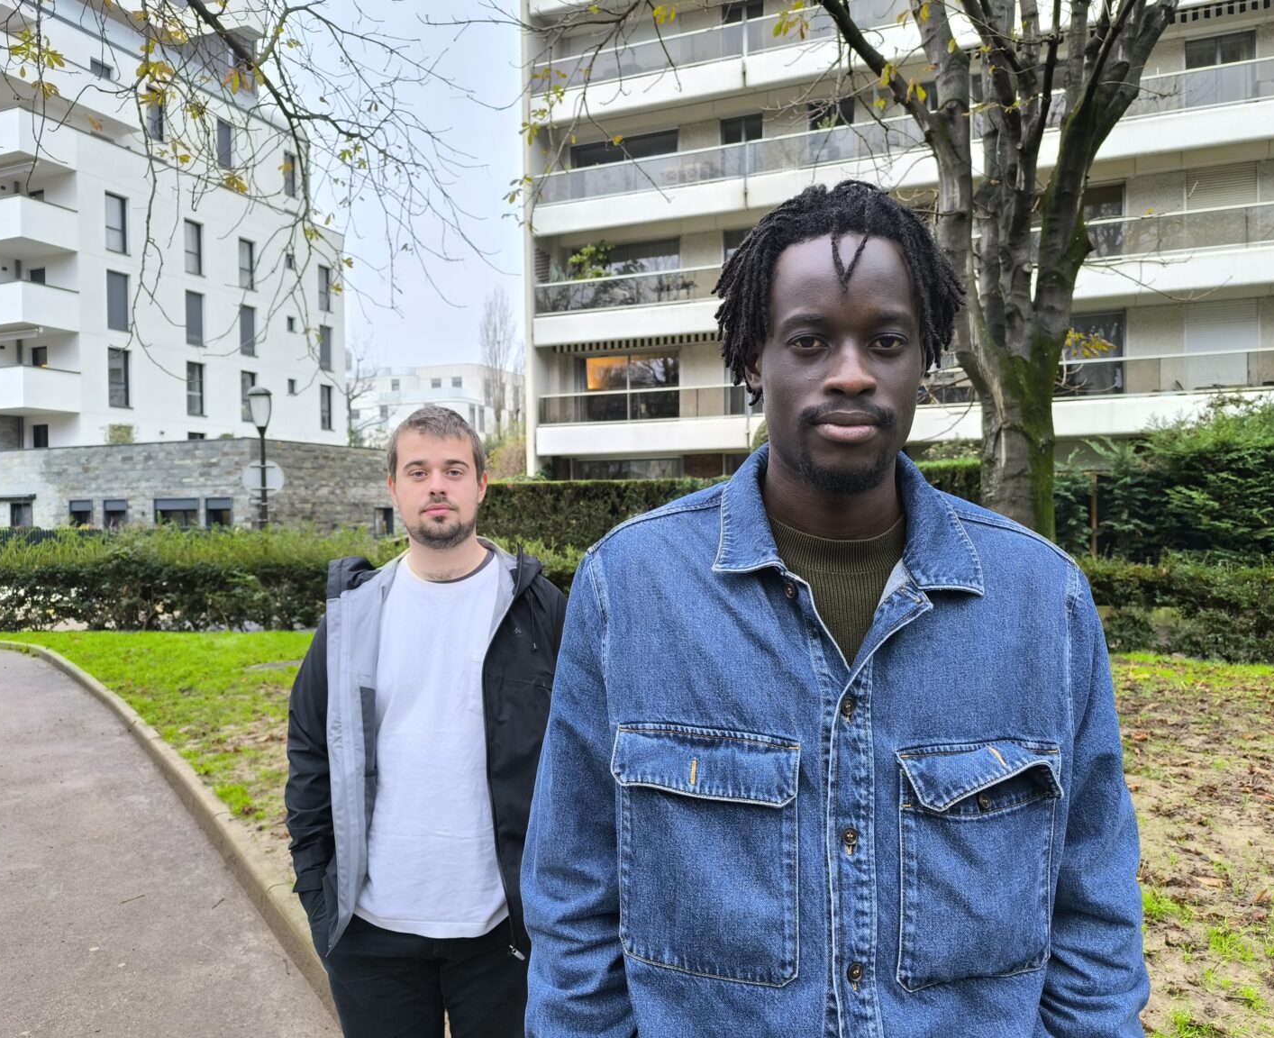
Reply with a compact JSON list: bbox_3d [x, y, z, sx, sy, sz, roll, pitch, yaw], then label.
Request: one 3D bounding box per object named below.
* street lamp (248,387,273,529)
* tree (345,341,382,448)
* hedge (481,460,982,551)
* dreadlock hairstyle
[{"bbox_3d":[-6.140,-0.324,14.998,0.400,3.650,0.400,-1,0,0],"label":"street lamp"},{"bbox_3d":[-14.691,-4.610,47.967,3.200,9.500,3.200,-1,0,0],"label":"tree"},{"bbox_3d":[1.205,0.350,14.803,8.700,2.150,0.950,0,0,21],"label":"hedge"},{"bbox_3d":[0.194,-0.217,0.878,0.235,0.215,0.230,-1,0,9],"label":"dreadlock hairstyle"}]

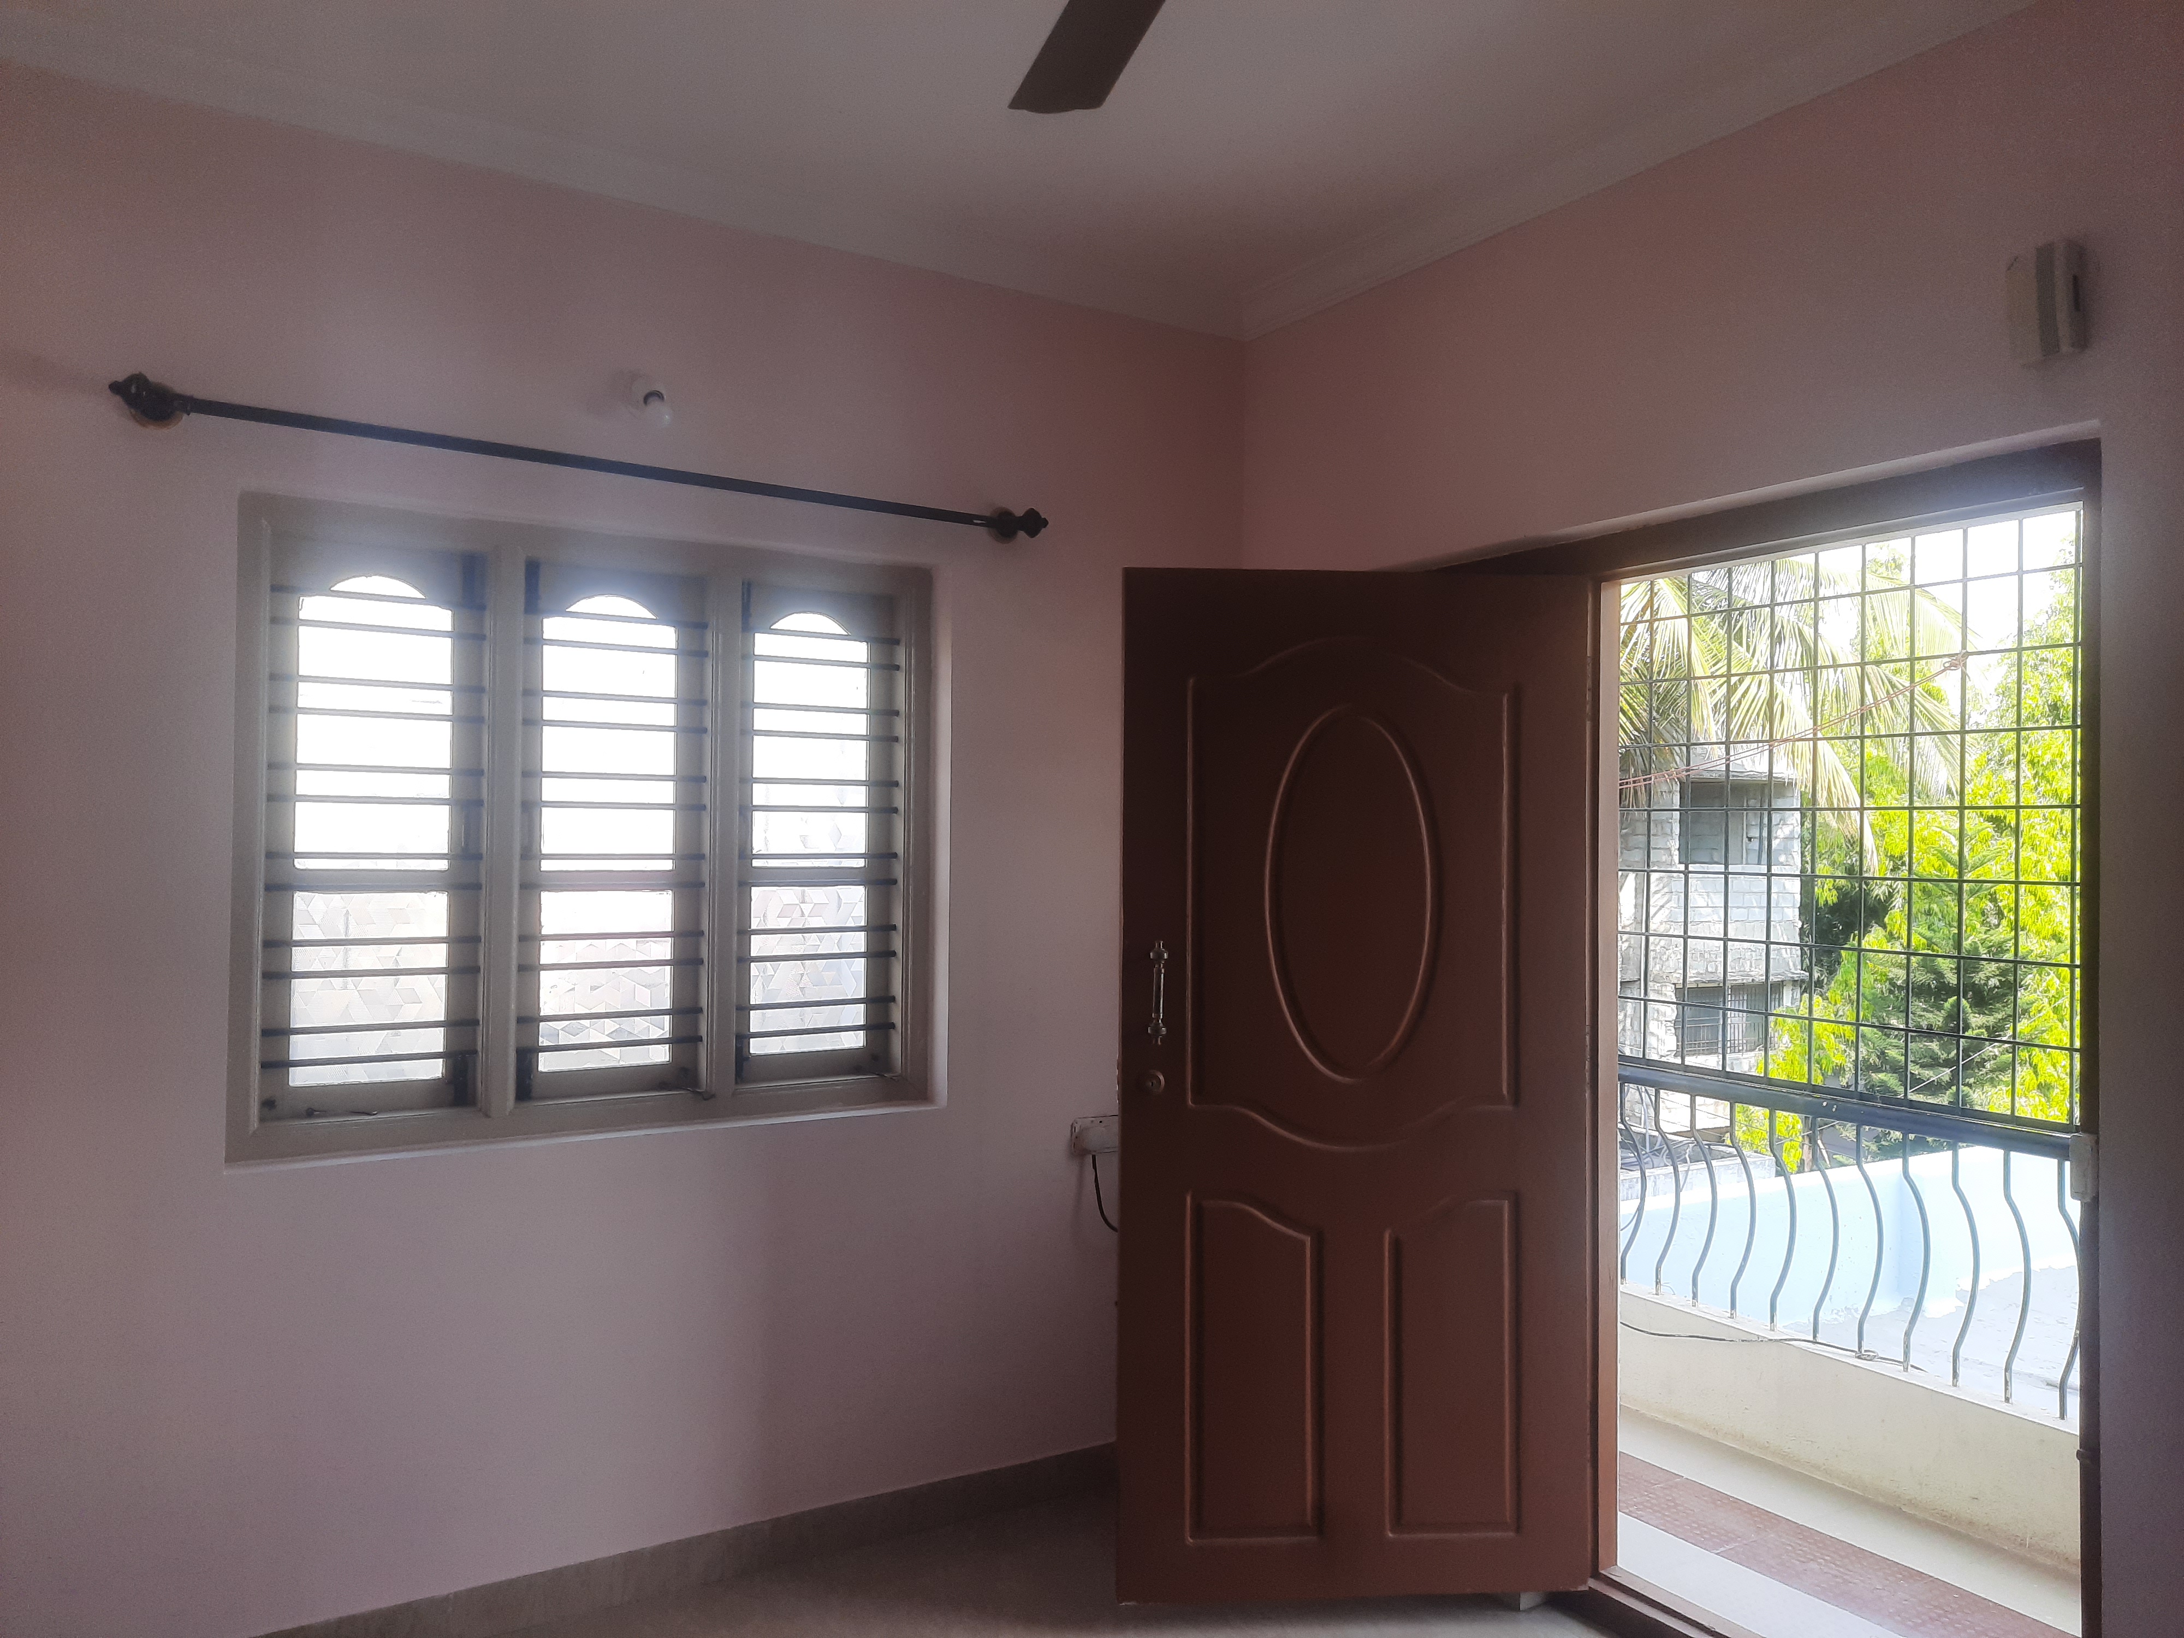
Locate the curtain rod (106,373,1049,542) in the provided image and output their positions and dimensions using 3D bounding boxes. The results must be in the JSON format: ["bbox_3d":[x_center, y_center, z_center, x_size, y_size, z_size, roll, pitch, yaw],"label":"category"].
[{"bbox_3d":[-0.869,-0.684,3.103,1.804,0.080,0.090,2,-1,-32],"label":"curtain rod"}]

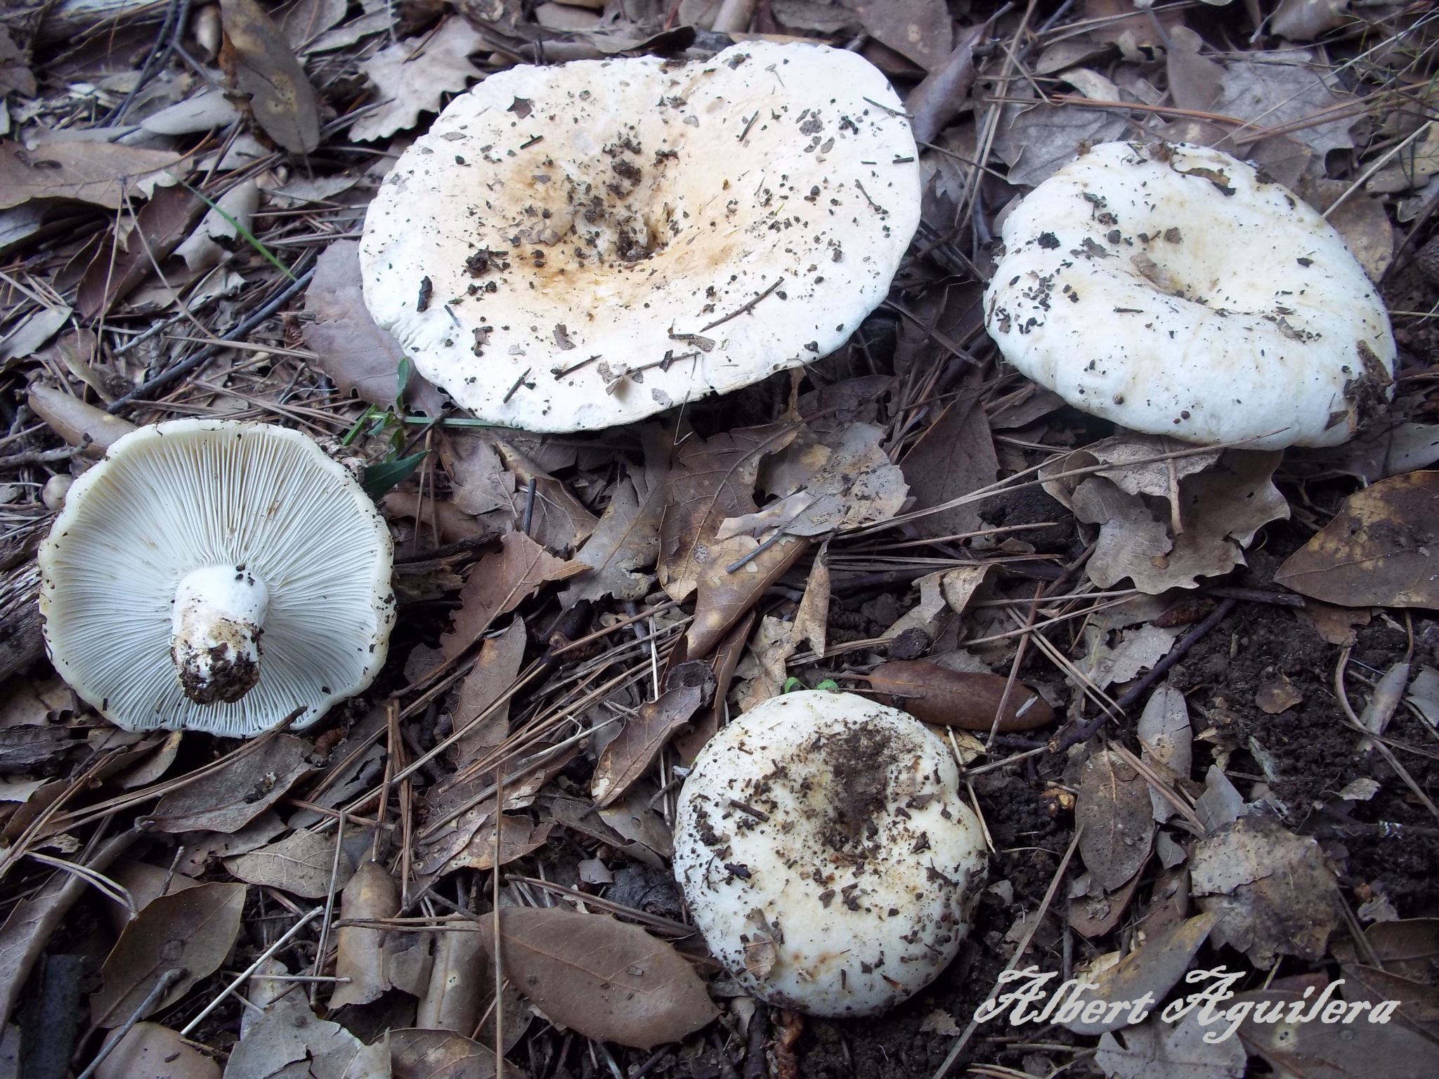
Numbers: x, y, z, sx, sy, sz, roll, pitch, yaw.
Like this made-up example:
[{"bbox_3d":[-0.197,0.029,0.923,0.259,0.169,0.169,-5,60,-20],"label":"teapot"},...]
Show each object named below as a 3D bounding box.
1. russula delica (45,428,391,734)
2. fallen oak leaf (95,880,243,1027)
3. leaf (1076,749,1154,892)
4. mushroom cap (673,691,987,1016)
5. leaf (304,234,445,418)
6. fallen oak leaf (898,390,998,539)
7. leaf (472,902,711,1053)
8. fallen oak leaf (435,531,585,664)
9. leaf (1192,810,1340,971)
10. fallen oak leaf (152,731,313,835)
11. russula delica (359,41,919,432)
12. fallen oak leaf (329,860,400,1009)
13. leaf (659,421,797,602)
[{"bbox_3d":[-0.138,0.016,0.410,0.099,0.096,0.056,0,25,-19],"label":"russula delica"},{"bbox_3d":[-0.146,0.107,0.393,0.029,0.010,0.050,35,62,22],"label":"fallen oak leaf"},{"bbox_3d":[0.110,0.078,0.416,0.021,0.007,0.043,4,55,3],"label":"leaf"},{"bbox_3d":[0.028,0.079,0.374,0.079,0.056,0.079,0,53,0],"label":"mushroom cap"},{"bbox_3d":[-0.118,-0.074,0.522,0.046,0.010,0.094,-27,59,-18],"label":"leaf"},{"bbox_3d":[0.073,-0.024,0.469,0.030,0.015,0.065,11,54,8],"label":"fallen oak leaf"},{"bbox_3d":[-0.032,0.107,0.368,0.065,0.012,0.029,19,55,14],"label":"leaf"},{"bbox_3d":[-0.066,0.017,0.432,0.026,0.018,0.052,31,59,21],"label":"fallen oak leaf"},{"bbox_3d":[0.139,0.089,0.384,0.037,0.012,0.038,12,54,9],"label":"leaf"},{"bbox_3d":[-0.135,0.070,0.418,0.049,0.012,0.026,-27,59,-18],"label":"fallen oak leaf"},{"bbox_3d":[-0.025,-0.083,0.498,0.178,0.065,0.174,0,55,0],"label":"russula delica"},{"bbox_3d":[-0.092,0.103,0.393,0.017,0.014,0.040,-2,55,-1],"label":"fallen oak leaf"},{"bbox_3d":[-0.002,-0.011,0.457,0.036,0.015,0.076,13,54,10],"label":"leaf"}]

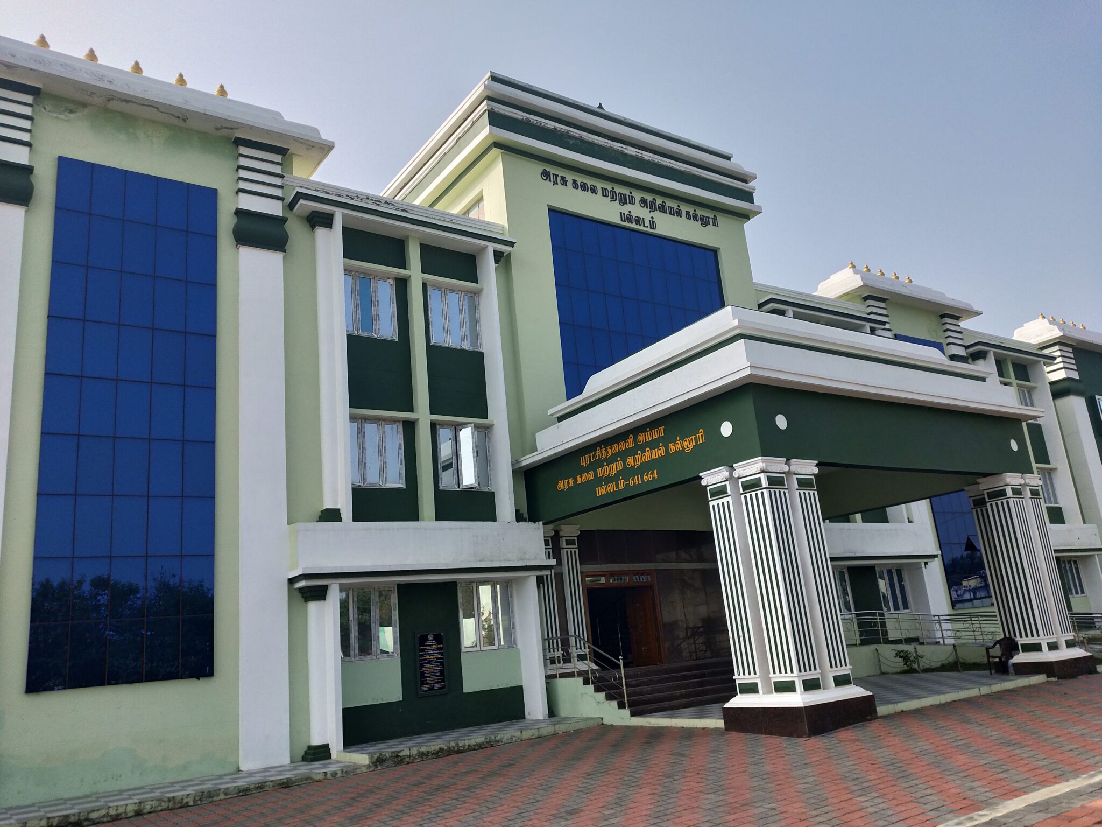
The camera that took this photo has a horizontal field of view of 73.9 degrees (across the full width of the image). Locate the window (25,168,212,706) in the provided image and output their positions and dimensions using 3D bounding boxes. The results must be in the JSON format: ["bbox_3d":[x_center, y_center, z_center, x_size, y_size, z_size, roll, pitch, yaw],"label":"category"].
[{"bbox_3d":[-6.983,-0.055,12.267,2.509,8.750,0.100,2,-15,-31],"label":"window"}]

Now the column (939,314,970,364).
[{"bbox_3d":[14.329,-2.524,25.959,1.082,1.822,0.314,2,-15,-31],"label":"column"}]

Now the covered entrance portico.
[{"bbox_3d":[5.674,2.797,16.570,10.483,6.665,6.961,5,-18,-34],"label":"covered entrance portico"}]

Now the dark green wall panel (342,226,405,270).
[{"bbox_3d":[-3.809,-3.537,15.749,1.476,0.778,0.111,2,-15,-31],"label":"dark green wall panel"}]

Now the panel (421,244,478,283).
[{"bbox_3d":[-2.293,-3.394,16.626,1.427,0.757,0.111,2,-15,-31],"label":"panel"}]

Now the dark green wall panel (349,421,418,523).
[{"bbox_3d":[-3.346,1.144,14.720,1.466,2.118,0.111,2,-15,-31],"label":"dark green wall panel"}]

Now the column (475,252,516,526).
[{"bbox_3d":[-1.259,-0.649,16.212,0.157,6.222,0.489,2,-15,-31],"label":"column"}]

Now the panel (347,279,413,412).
[{"bbox_3d":[-4.040,-1.637,16.770,1.650,3.334,0.204,5,-18,-34],"label":"panel"}]

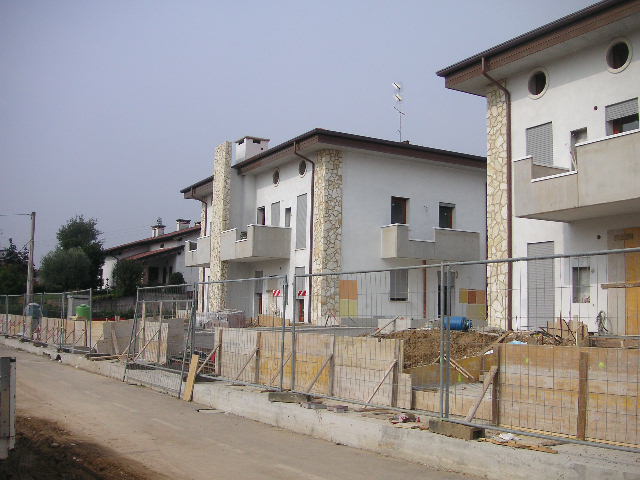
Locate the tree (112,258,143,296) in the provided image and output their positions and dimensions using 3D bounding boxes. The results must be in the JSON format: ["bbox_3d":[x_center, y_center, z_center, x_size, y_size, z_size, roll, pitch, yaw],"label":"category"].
[{"bbox_3d":[-12.446,3.013,44.000,2.100,3.630,2.100,5,-7,-29],"label":"tree"}]

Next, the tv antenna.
[{"bbox_3d":[3.801,-6.150,33.000,0.500,2.900,1.000,-2,-7,28],"label":"tv antenna"}]

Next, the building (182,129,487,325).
[{"bbox_3d":[0.696,-0.040,35.810,12.000,8.700,16.300,5,-7,-29],"label":"building"}]

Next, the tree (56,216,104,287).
[{"bbox_3d":[-16.805,1.787,48.000,3.500,7.110,3.500,5,-7,-29],"label":"tree"}]

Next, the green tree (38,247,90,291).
[{"bbox_3d":[-16.060,2.646,43.000,3.300,4.200,3.300,5,-7,-29],"label":"green tree"}]

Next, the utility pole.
[{"bbox_3d":[-16.698,1.796,39.500,0.300,6.740,0.300,5,-7,-29],"label":"utility pole"}]

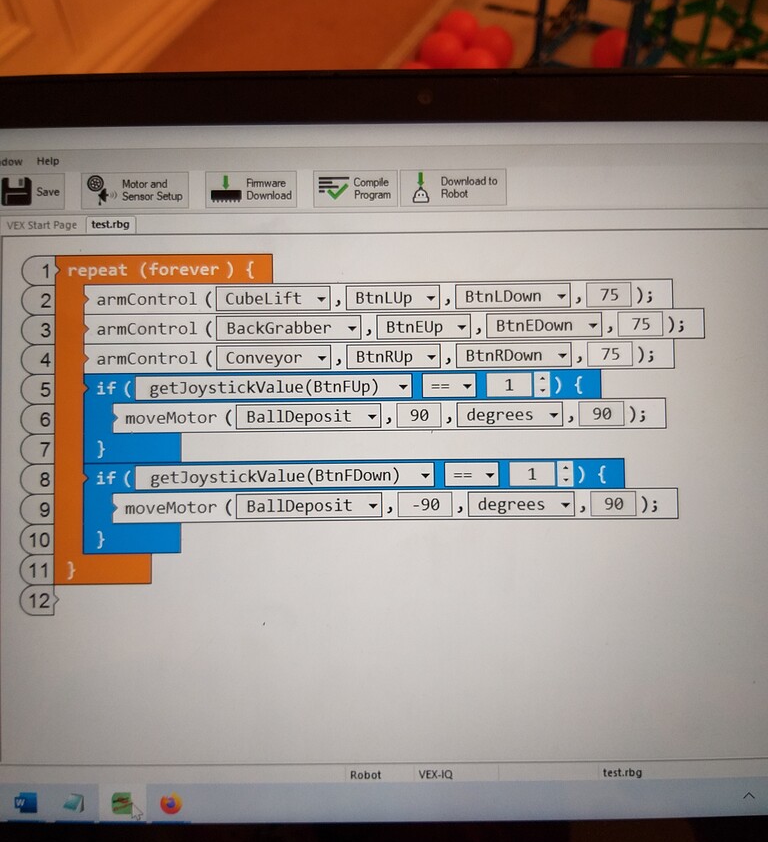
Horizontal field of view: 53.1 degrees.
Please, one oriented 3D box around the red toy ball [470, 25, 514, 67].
[{"bbox_3d":[0.194,-0.673,1.392,0.076,0.076,0.076,-2,54,3],"label":"red toy ball"}]

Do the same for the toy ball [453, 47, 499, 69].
[{"bbox_3d":[0.162,-0.612,1.351,0.076,0.076,0.076,-2,54,3],"label":"toy ball"}]

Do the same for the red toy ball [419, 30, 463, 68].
[{"bbox_3d":[0.106,-0.664,1.393,0.076,0.076,0.076,-2,54,3],"label":"red toy ball"}]

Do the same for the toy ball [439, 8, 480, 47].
[{"bbox_3d":[0.141,-0.719,1.428,0.076,0.076,0.076,-2,54,3],"label":"toy ball"}]

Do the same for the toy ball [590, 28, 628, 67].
[{"bbox_3d":[0.404,-0.648,1.356,0.076,0.076,0.076,-2,54,3],"label":"toy ball"}]

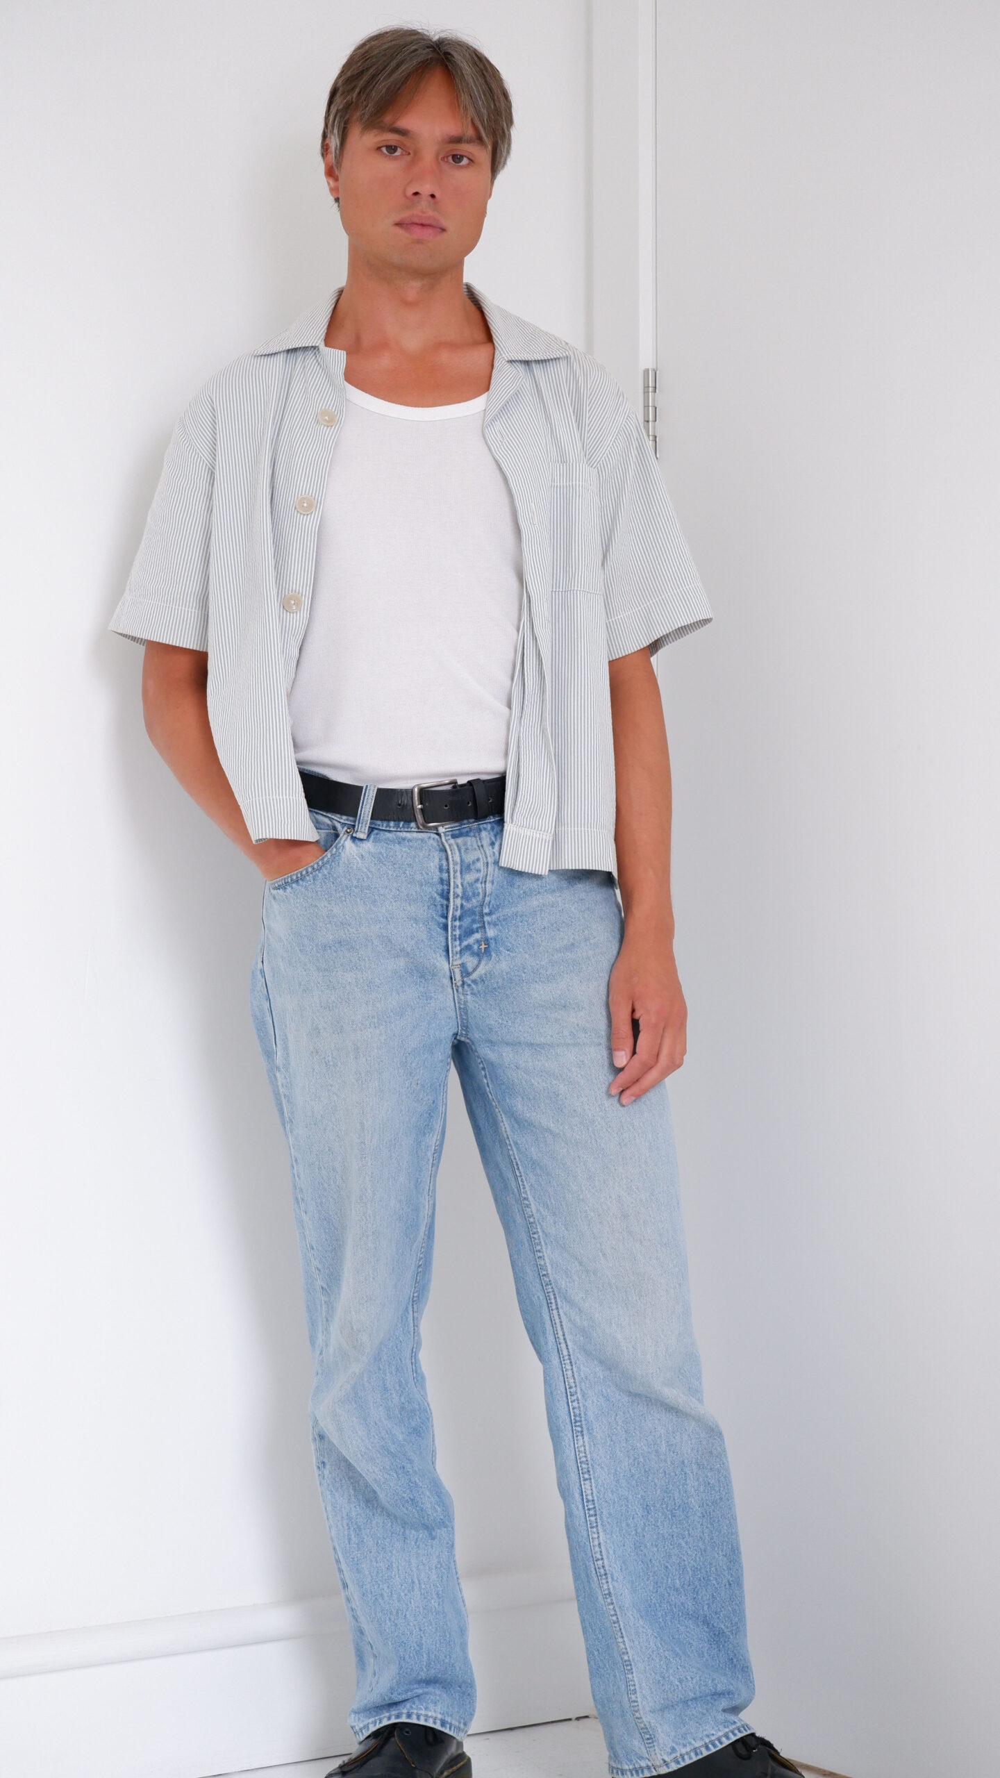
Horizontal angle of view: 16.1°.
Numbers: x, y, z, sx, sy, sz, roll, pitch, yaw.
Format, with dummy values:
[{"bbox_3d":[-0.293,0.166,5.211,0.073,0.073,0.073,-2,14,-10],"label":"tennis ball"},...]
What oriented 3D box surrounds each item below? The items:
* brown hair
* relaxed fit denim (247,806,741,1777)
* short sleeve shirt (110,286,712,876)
[{"bbox_3d":[-0.083,-0.782,3.560,0.188,0.175,0.225,5,0,-8],"label":"brown hair"},{"bbox_3d":[0.001,0.399,3.560,0.485,0.955,0.350,0,0,-6],"label":"relaxed fit denim"},{"bbox_3d":[-0.089,-0.310,3.550,0.580,0.575,0.290,-1,0,-6],"label":"short sleeve shirt"}]

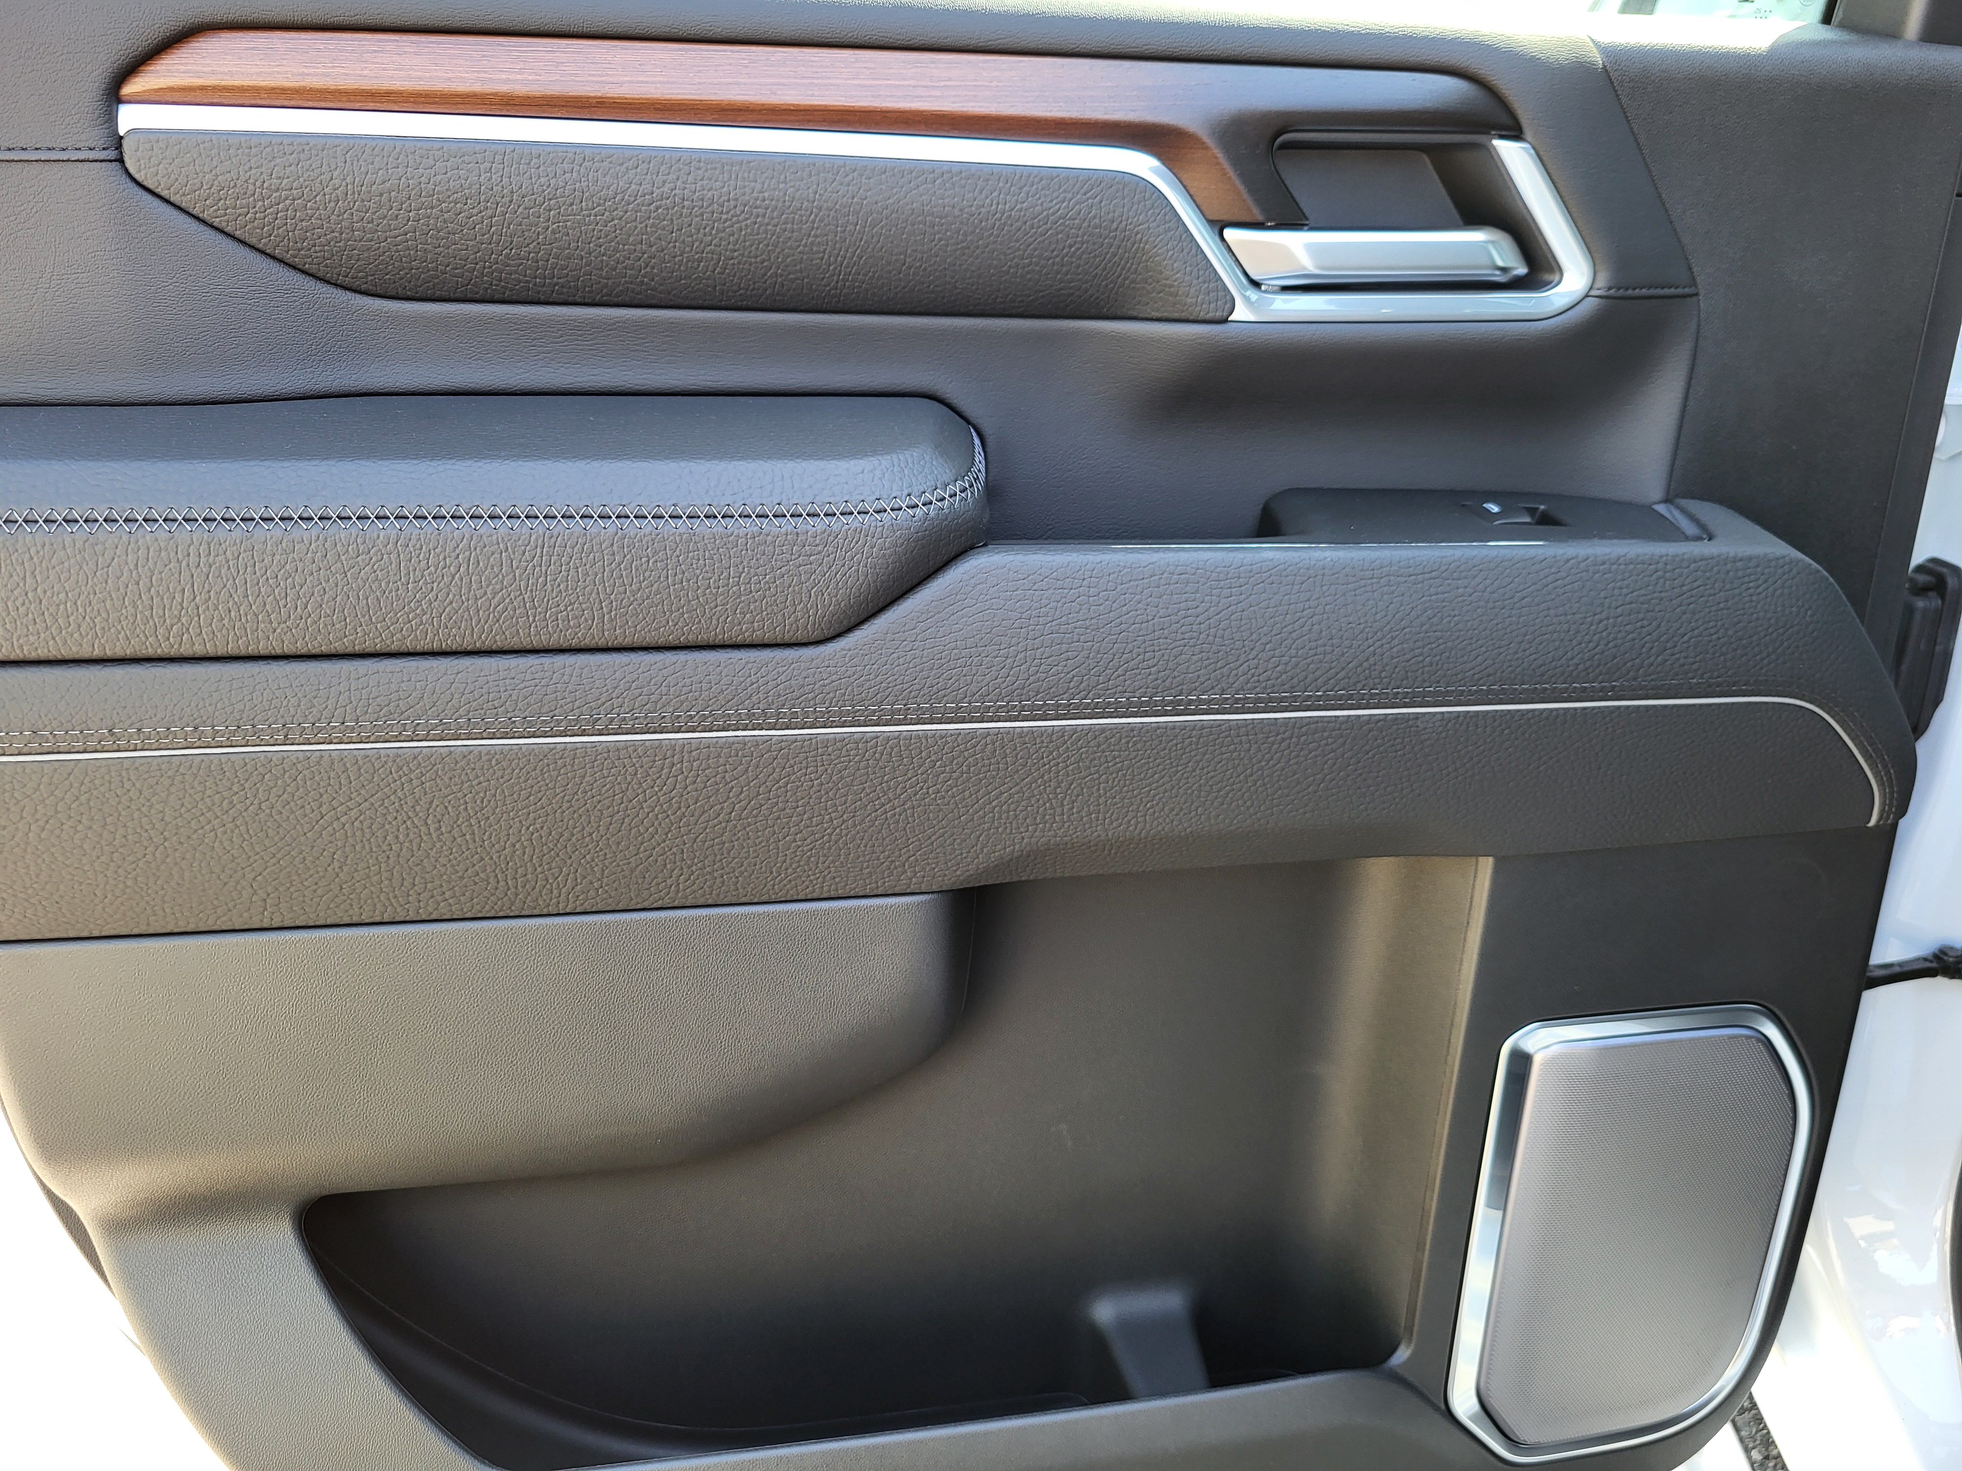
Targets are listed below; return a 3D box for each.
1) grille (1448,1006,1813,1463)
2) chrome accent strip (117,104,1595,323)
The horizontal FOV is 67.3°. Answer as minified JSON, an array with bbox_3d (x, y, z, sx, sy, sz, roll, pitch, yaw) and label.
[{"bbox_3d":[0.334,0.262,0.758,0.181,0.274,0.025,-2,19,-9],"label":"grille"},{"bbox_3d":[-0.022,-0.201,0.577,0.576,0.073,0.035,-2,19,-9],"label":"chrome accent strip"}]

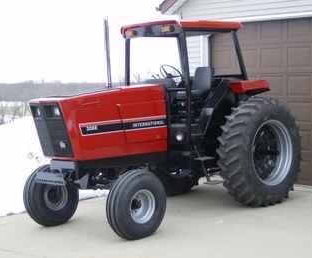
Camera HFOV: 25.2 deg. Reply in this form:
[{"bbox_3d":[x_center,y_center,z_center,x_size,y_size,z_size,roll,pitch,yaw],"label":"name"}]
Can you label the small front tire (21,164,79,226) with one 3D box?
[{"bbox_3d":[-1.547,0.990,10.409,0.275,0.905,0.905,0,5,44],"label":"small front tire"}]

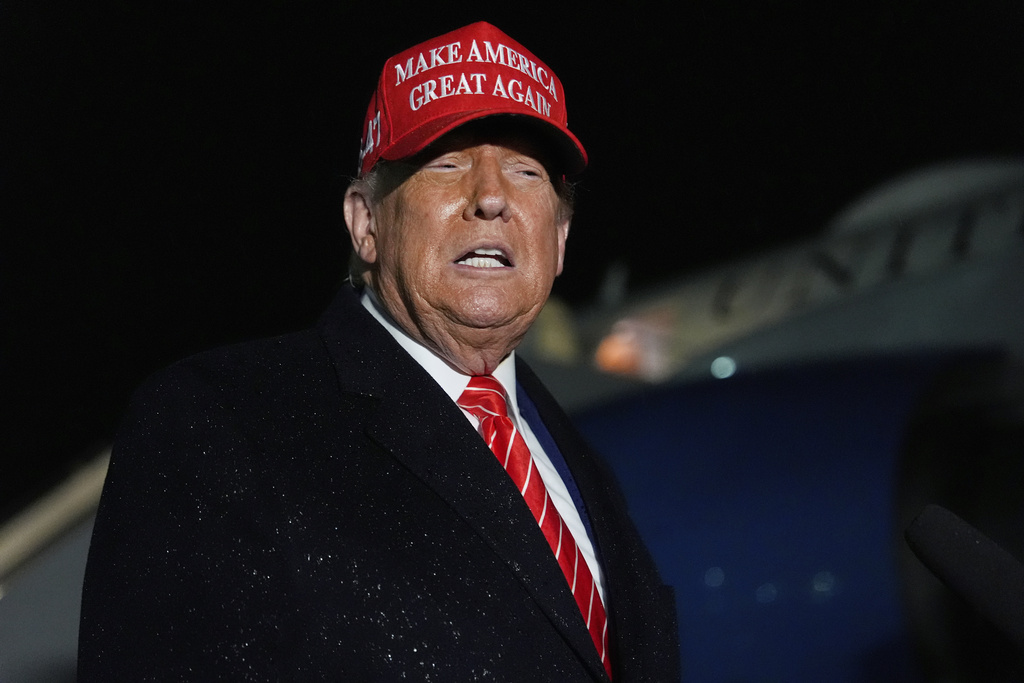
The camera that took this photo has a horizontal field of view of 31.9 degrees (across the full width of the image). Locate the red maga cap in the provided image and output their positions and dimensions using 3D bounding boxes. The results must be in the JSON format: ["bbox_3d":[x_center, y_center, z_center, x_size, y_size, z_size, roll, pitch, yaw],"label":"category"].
[{"bbox_3d":[-0.031,-0.197,1.512,0.178,0.144,0.262,5,-12,-12],"label":"red maga cap"}]

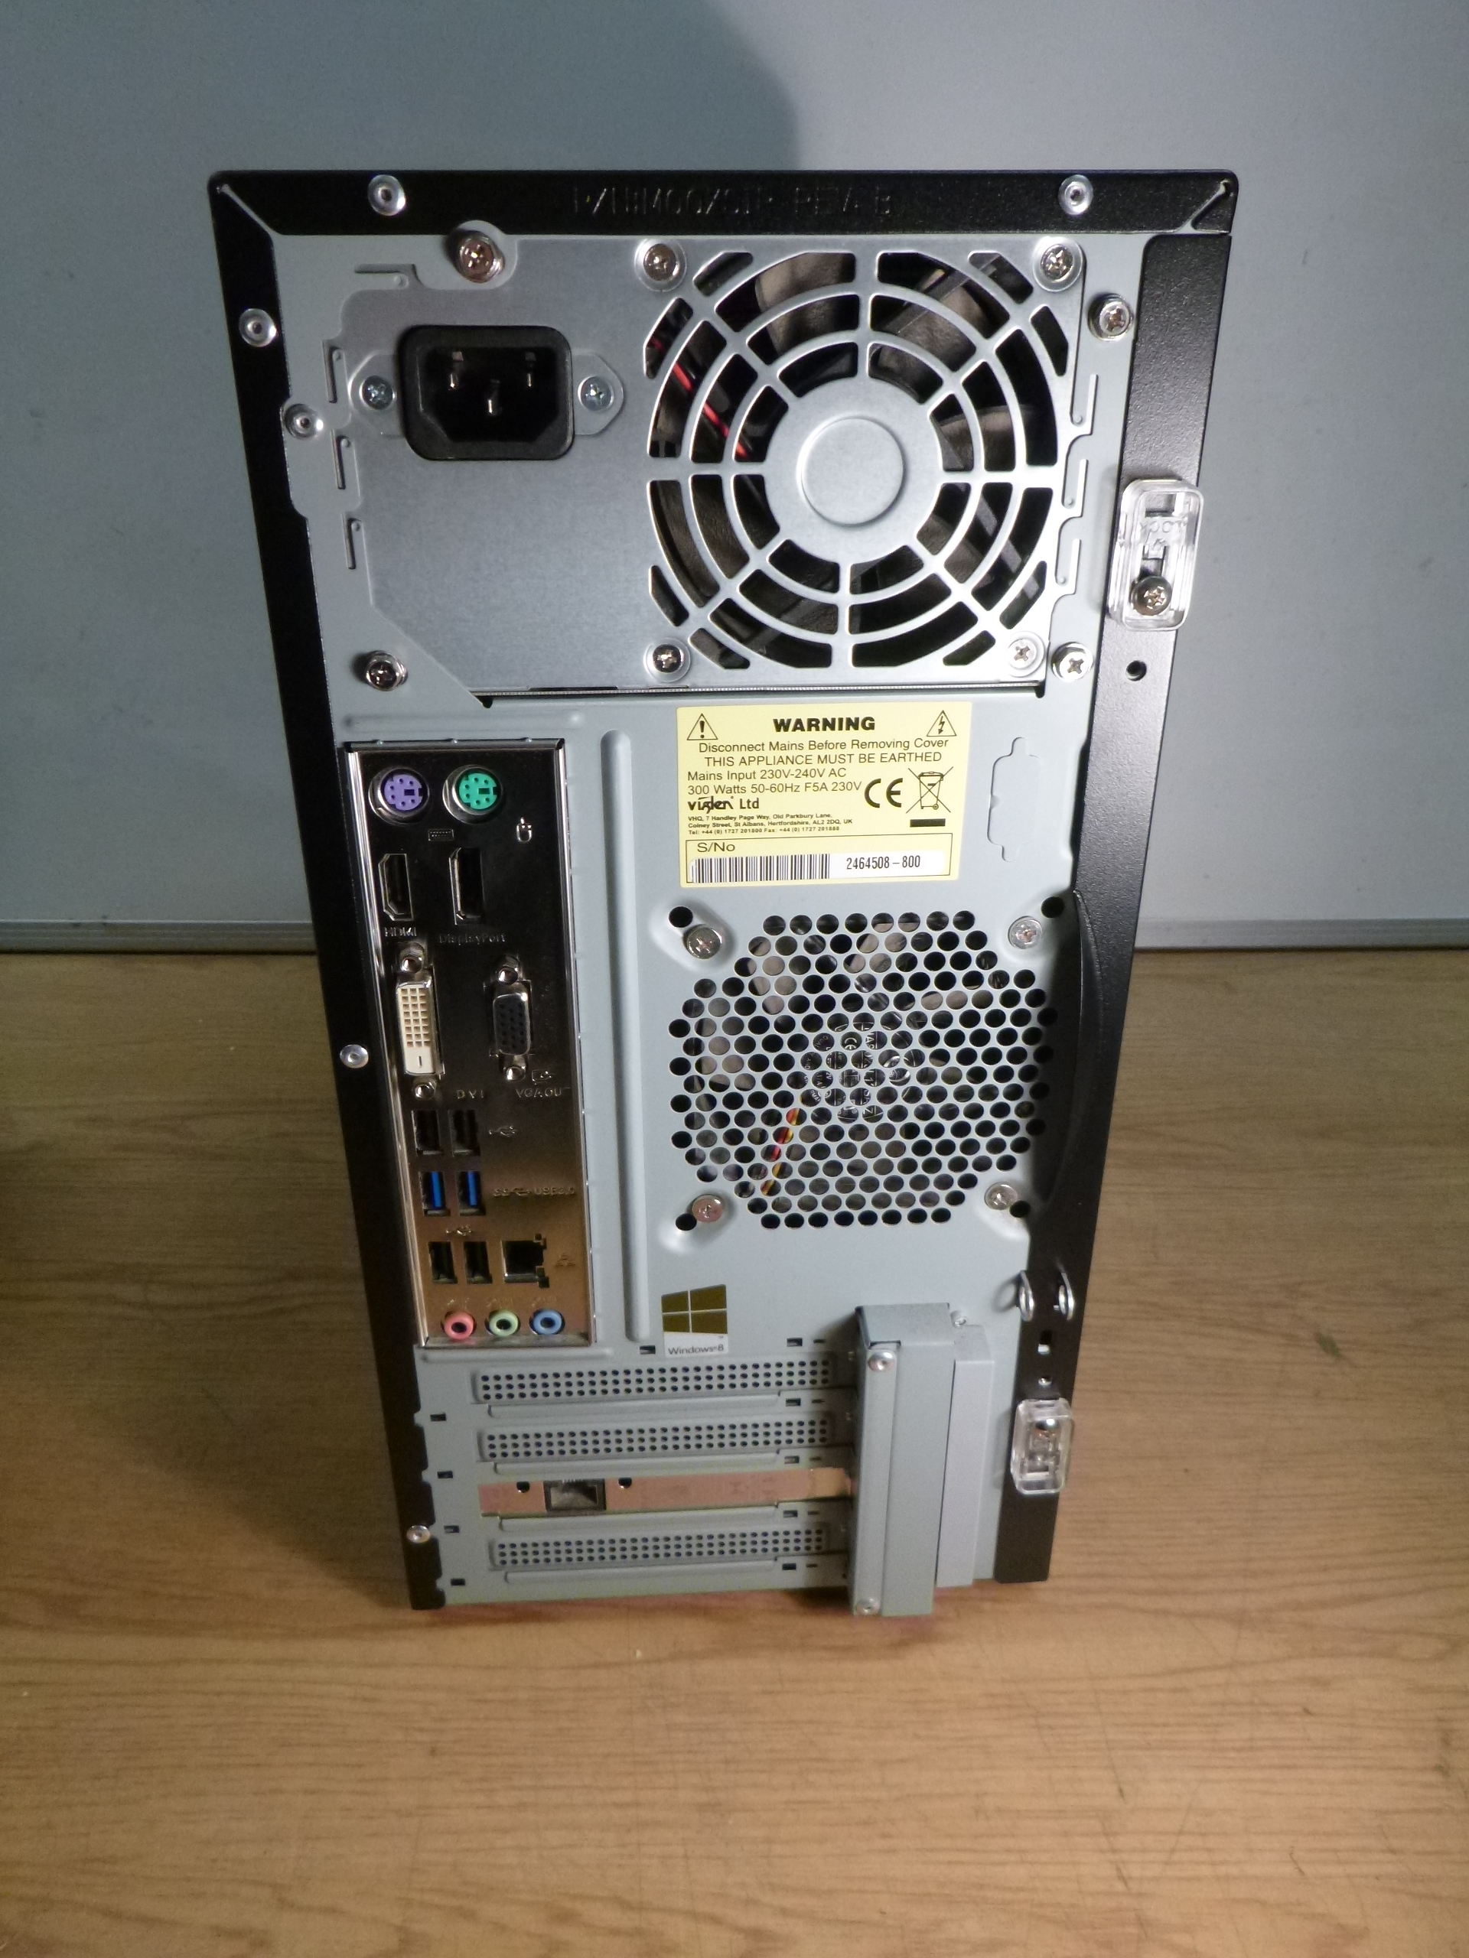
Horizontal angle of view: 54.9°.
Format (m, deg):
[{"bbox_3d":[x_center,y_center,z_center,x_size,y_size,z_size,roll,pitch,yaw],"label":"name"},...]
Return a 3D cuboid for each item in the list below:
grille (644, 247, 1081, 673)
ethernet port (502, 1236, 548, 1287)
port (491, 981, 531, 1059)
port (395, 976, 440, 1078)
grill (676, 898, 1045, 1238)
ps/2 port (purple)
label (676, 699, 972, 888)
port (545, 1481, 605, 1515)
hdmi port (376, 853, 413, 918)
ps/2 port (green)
[{"bbox_3d":[0.022,-0.102,0.279,0.080,0.079,0.021,-2,27,-3],"label":"grille"},{"bbox_3d":[-0.052,0.068,0.358,0.011,0.015,0.012,-2,27,-3],"label":"ethernet port"},{"bbox_3d":[-0.050,0.008,0.321,0.009,0.017,0.010,-2,27,-3],"label":"port"},{"bbox_3d":[-0.071,0.009,0.320,0.009,0.024,0.010,-2,27,-3],"label":"port"},{"bbox_3d":[0.030,0.021,0.330,0.089,0.087,0.003,-2,27,-3],"label":"grill"},{"bbox_3d":[-0.069,-0.040,0.294,0.011,0.011,0.009,-2,27,-3],"label":"ps/2 port (purple)"},{"bbox_3d":[0.019,-0.039,0.299,0.061,0.040,0.001,-2,27,-3],"label":"label"},{"bbox_3d":[-0.043,0.140,0.390,0.017,0.012,0.009,-1,27,-2],"label":"port"},{"bbox_3d":[-0.073,-0.022,0.308,0.006,0.015,0.009,-2,27,-3],"label":"hdmi port"},{"bbox_3d":[-0.054,-0.041,0.295,0.011,0.011,0.009,-2,27,-3],"label":"ps/2 port (green)"}]

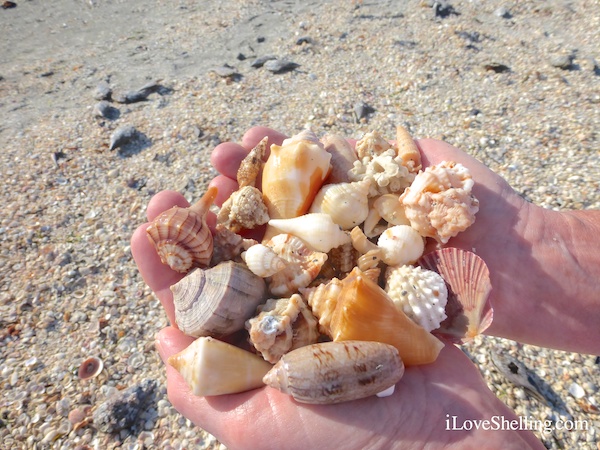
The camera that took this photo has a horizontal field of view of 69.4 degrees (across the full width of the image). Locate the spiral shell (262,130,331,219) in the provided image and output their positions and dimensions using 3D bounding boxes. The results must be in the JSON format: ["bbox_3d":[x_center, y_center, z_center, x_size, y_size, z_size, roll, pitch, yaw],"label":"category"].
[{"bbox_3d":[-0.002,-0.029,0.246,0.040,0.035,0.062,10,58,7],"label":"spiral shell"}]

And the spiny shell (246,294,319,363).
[{"bbox_3d":[-0.008,0.049,0.206,0.031,0.030,0.034,18,48,-29],"label":"spiny shell"}]

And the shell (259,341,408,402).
[{"bbox_3d":[0.015,0.067,0.196,0.064,0.025,0.026,-6,55,-2],"label":"shell"}]

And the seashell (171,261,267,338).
[{"bbox_3d":[-0.040,0.036,0.212,0.049,0.033,0.035,19,52,-18],"label":"seashell"}]

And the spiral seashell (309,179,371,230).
[{"bbox_3d":[0.022,-0.011,0.240,0.039,0.024,0.026,-26,57,-1],"label":"spiral seashell"}]

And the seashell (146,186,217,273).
[{"bbox_3d":[-0.062,0.002,0.230,0.033,0.030,0.052,13,56,9],"label":"seashell"}]

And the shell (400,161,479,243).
[{"bbox_3d":[0.077,-0.013,0.238,0.042,0.030,0.045,-7,78,-10],"label":"shell"}]

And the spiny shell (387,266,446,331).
[{"bbox_3d":[0.058,0.037,0.216,0.031,0.021,0.036,-15,67,-18],"label":"spiny shell"}]

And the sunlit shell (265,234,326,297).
[{"bbox_3d":[-0.002,0.020,0.224,0.032,0.025,0.033,16,56,7],"label":"sunlit shell"}]

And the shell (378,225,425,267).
[{"bbox_3d":[0.053,0.011,0.228,0.024,0.018,0.022,10,55,0],"label":"shell"}]

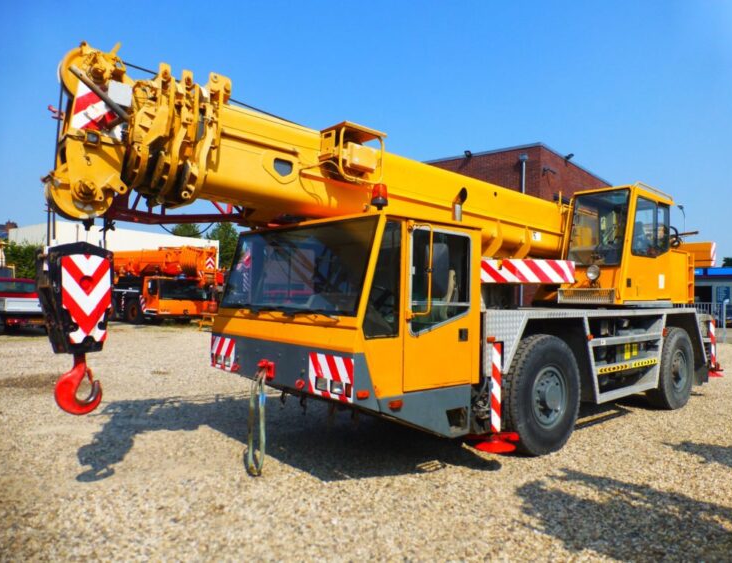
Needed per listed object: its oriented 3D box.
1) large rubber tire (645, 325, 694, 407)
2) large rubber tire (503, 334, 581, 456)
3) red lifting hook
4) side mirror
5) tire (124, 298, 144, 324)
[{"bbox_3d":[4.680,1.329,8.006,1.245,1.245,0.320,3,-2,-41],"label":"large rubber tire"},{"bbox_3d":[1.853,1.201,5.555,1.245,1.245,0.320,3,-2,-41],"label":"large rubber tire"},{"bbox_3d":[-2.155,0.772,3.900,0.120,0.450,0.330,-1,-2,38],"label":"red lifting hook"},{"bbox_3d":[0.553,-0.081,3.950,0.175,0.415,0.065,0,-2,34],"label":"side mirror"},{"bbox_3d":[-11.234,1.480,25.445,1.320,1.320,0.380,0,-2,40],"label":"tire"}]

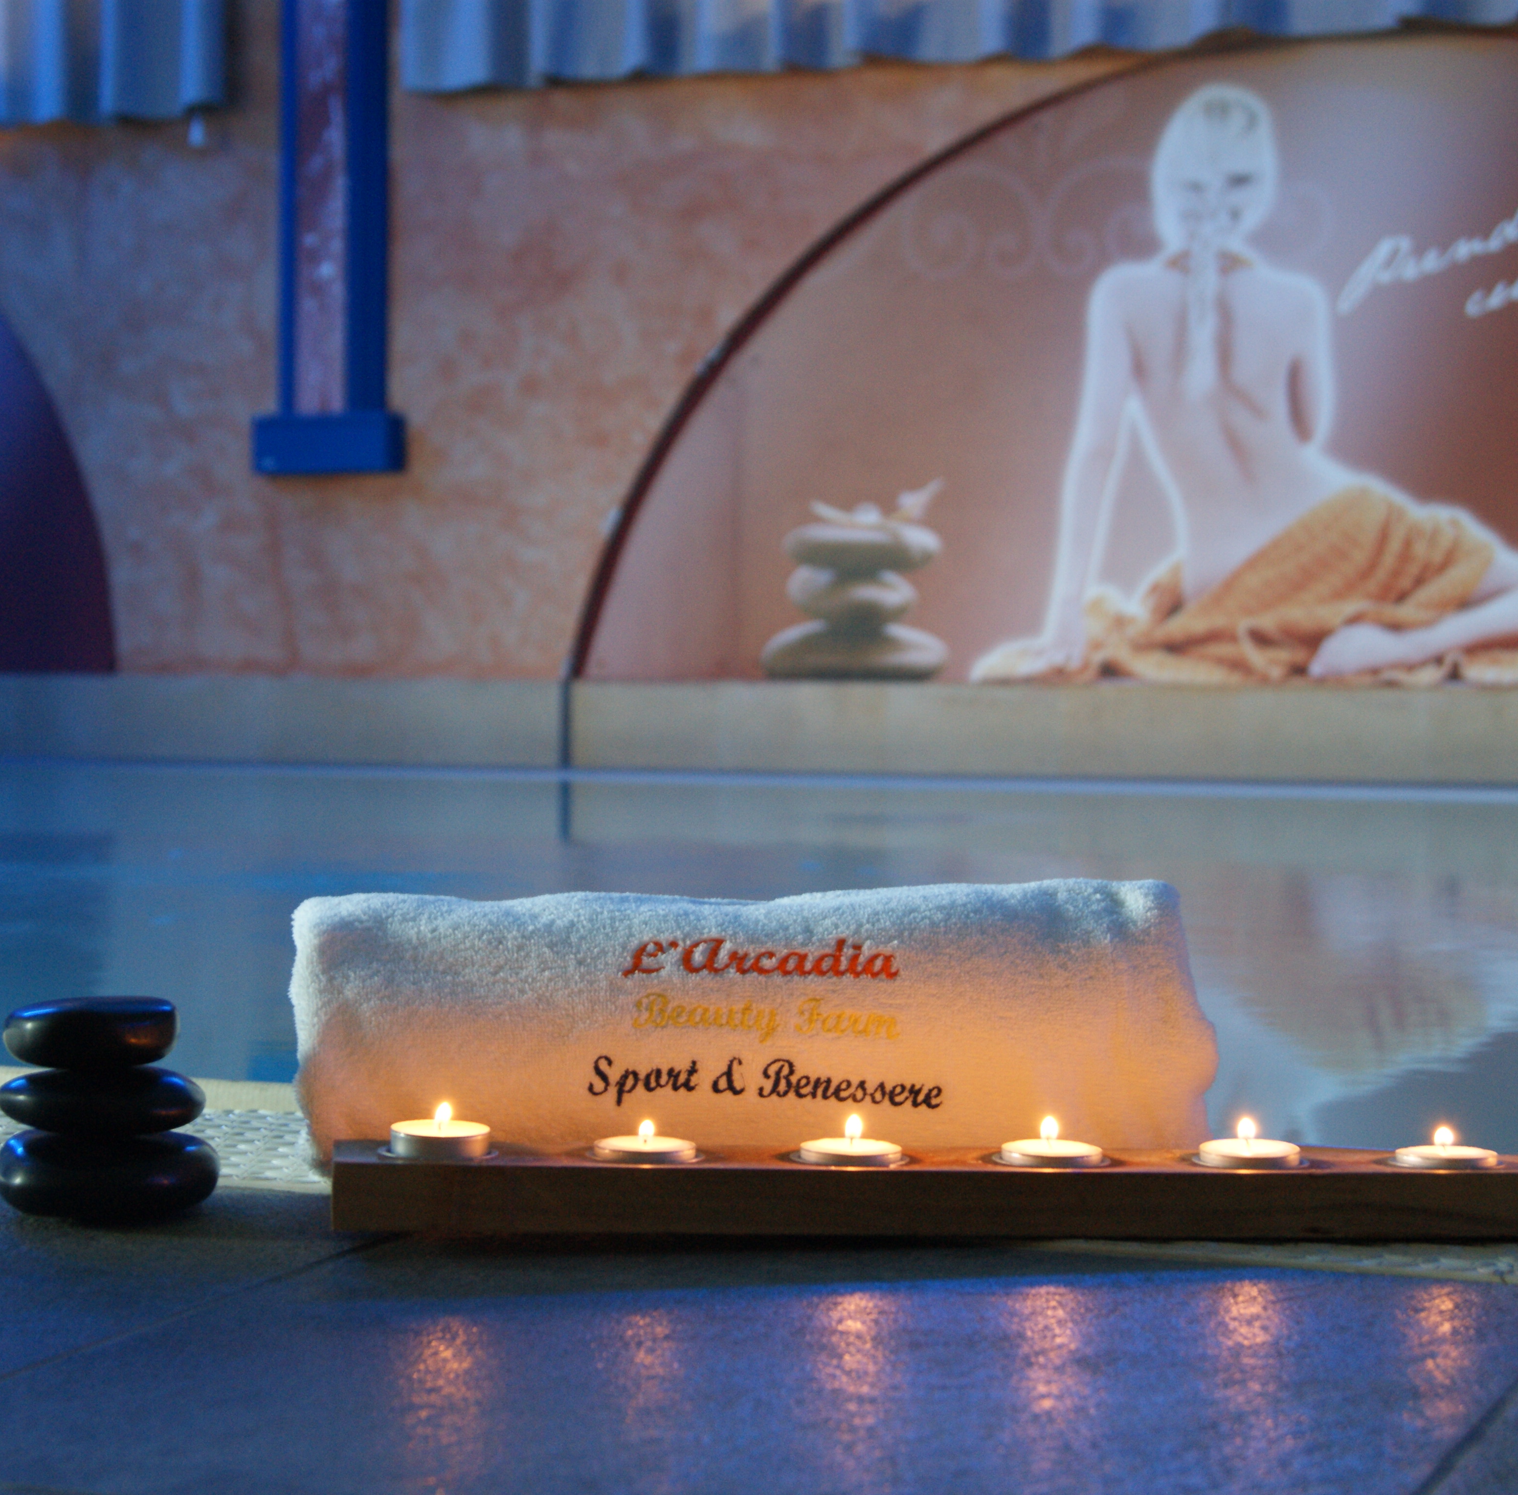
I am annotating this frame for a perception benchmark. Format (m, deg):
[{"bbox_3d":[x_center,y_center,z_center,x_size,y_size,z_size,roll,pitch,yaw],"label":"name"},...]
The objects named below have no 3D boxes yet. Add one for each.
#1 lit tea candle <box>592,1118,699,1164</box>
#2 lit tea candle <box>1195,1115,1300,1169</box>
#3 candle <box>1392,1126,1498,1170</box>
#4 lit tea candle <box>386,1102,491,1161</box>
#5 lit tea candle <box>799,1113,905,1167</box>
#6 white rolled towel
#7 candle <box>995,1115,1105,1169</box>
[{"bbox_3d":[-0.042,0.148,1.202,0.038,0.020,0.038,0,2,0],"label":"lit tea candle"},{"bbox_3d":[0.184,0.149,1.214,0.038,0.021,0.038,0,2,0],"label":"lit tea candle"},{"bbox_3d":[0.258,0.153,1.218,0.038,0.020,0.038,0,2,0],"label":"candle"},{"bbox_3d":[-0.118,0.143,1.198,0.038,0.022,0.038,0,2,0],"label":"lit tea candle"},{"bbox_3d":[0.034,0.147,1.206,0.038,0.021,0.038,0,2,0],"label":"lit tea candle"},{"bbox_3d":[-0.002,0.116,1.333,0.372,0.112,0.120,0,2,1],"label":"white rolled towel"},{"bbox_3d":[0.109,0.148,1.210,0.038,0.021,0.038,0,2,0],"label":"candle"}]

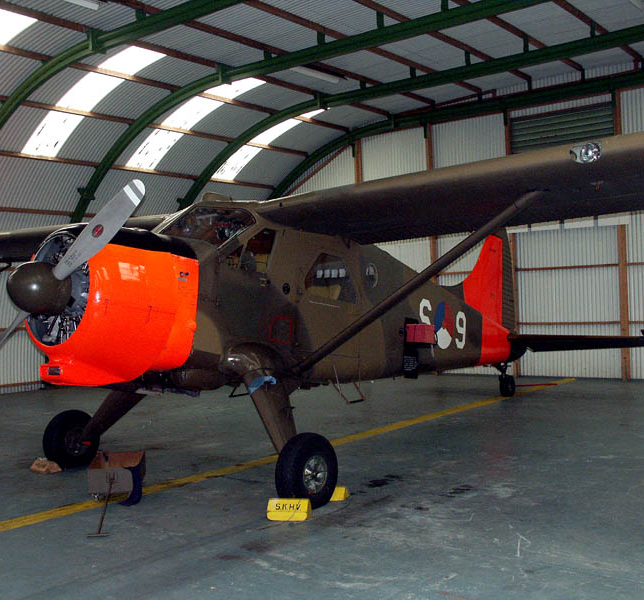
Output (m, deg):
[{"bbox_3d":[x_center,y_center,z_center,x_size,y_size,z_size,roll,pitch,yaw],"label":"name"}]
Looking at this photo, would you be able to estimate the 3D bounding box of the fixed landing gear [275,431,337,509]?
[{"bbox_3d":[-0.114,1.345,6.369,0.235,0.610,0.620,-2,0,38],"label":"fixed landing gear"}]

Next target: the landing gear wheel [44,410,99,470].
[{"bbox_3d":[-2.562,1.433,8.293,0.235,0.610,0.620,-2,0,38],"label":"landing gear wheel"}]

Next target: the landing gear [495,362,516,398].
[{"bbox_3d":[2.913,1.258,12.746,0.180,0.555,0.400,-2,0,38],"label":"landing gear"}]

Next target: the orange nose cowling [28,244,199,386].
[{"bbox_3d":[-1.816,0.114,6.781,1.220,1.230,1.030,-2,-8,38],"label":"orange nose cowling"}]

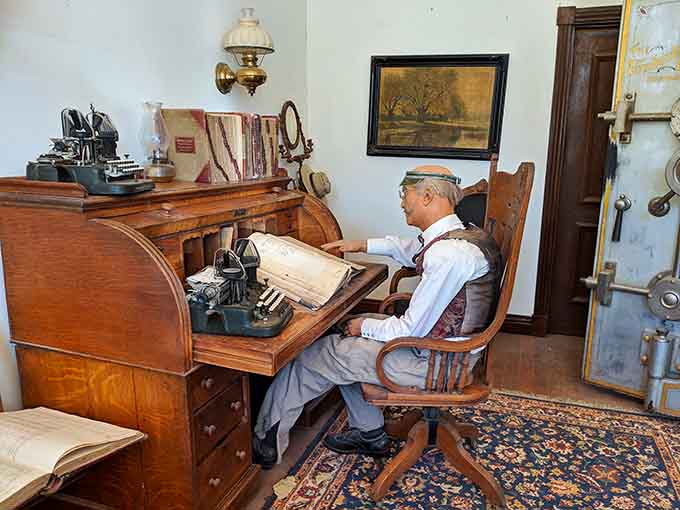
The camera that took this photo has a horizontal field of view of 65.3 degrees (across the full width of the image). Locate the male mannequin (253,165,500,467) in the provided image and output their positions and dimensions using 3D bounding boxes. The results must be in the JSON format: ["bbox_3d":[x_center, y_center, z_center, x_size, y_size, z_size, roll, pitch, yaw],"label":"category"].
[{"bbox_3d":[0.090,0.262,2.116,0.990,1.261,0.607,2,12,3],"label":"male mannequin"}]

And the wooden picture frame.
[{"bbox_3d":[0.659,-1.031,3.717,0.950,0.698,0.050,5,13,19],"label":"wooden picture frame"}]

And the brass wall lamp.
[{"bbox_3d":[-0.514,-1.102,2.898,0.316,0.454,0.271,5,13,19],"label":"brass wall lamp"}]

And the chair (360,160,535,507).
[{"bbox_3d":[0.377,0.262,2.115,0.574,1.272,0.634,2,12,3],"label":"chair"}]

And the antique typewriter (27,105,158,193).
[{"bbox_3d":[-0.896,-0.394,1.985,0.367,0.301,0.350,3,12,9],"label":"antique typewriter"}]

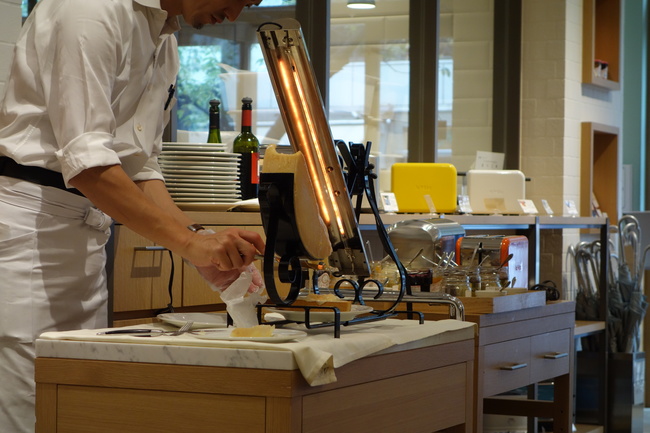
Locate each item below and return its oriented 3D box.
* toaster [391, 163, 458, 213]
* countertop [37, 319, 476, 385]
[{"bbox_3d":[0.390,-0.107,6.841,0.255,0.190,0.180,1,0,9],"label":"toaster"},{"bbox_3d":[-0.099,0.250,3.705,0.524,0.035,0.984,1,0,24],"label":"countertop"}]

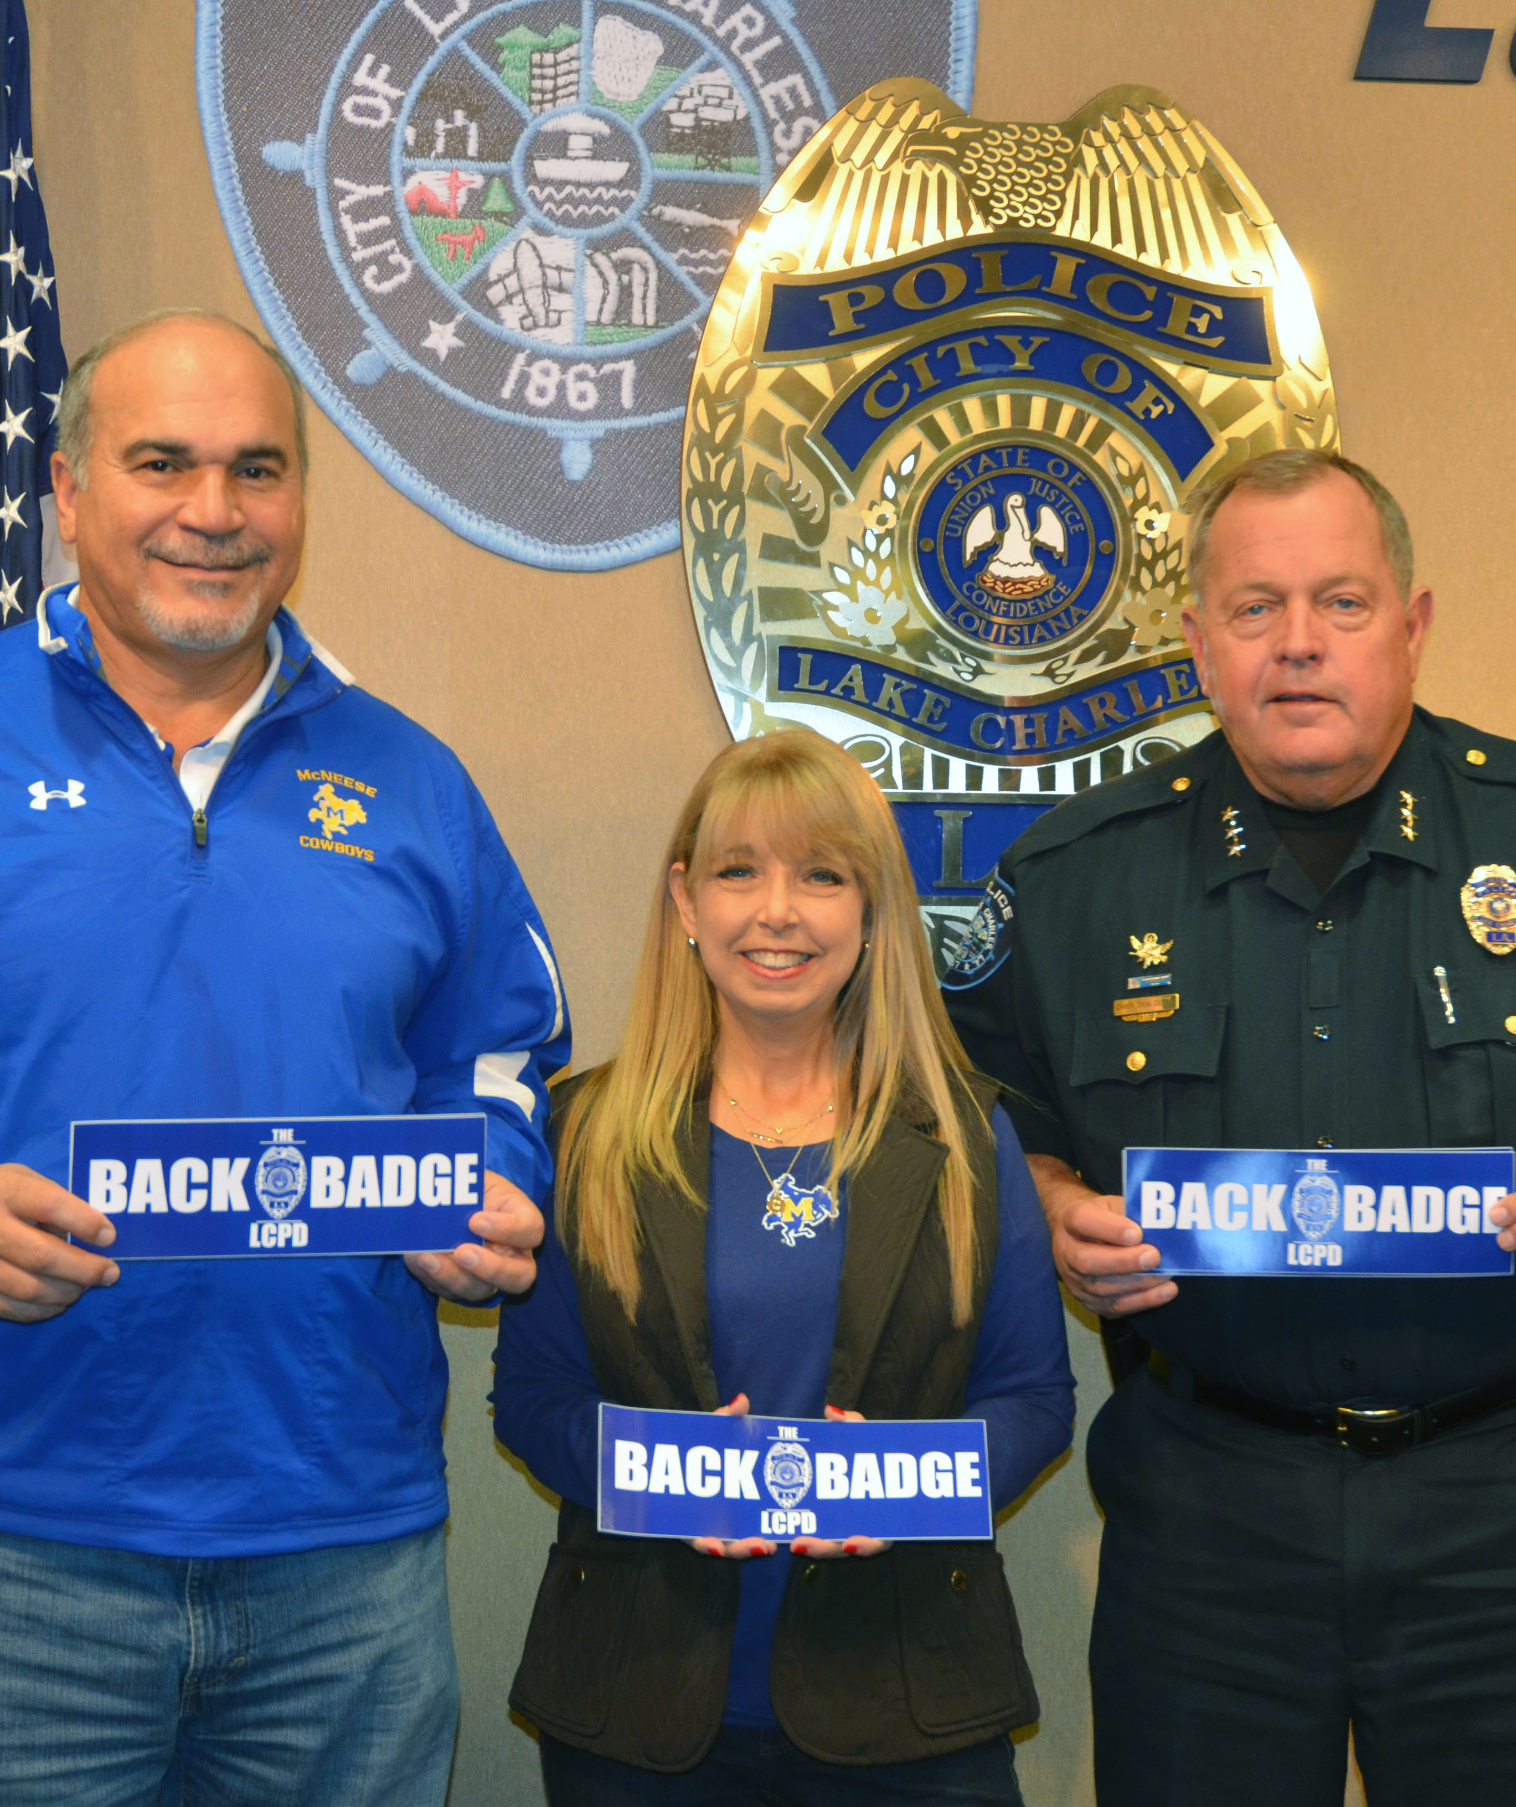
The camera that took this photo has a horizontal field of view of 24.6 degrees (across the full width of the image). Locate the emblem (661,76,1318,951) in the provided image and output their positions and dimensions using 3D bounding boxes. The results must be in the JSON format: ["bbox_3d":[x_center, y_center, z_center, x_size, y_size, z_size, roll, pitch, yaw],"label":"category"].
[{"bbox_3d":[0.218,-0.339,3.030,0.570,0.755,0.045,1,0,-5],"label":"emblem"}]

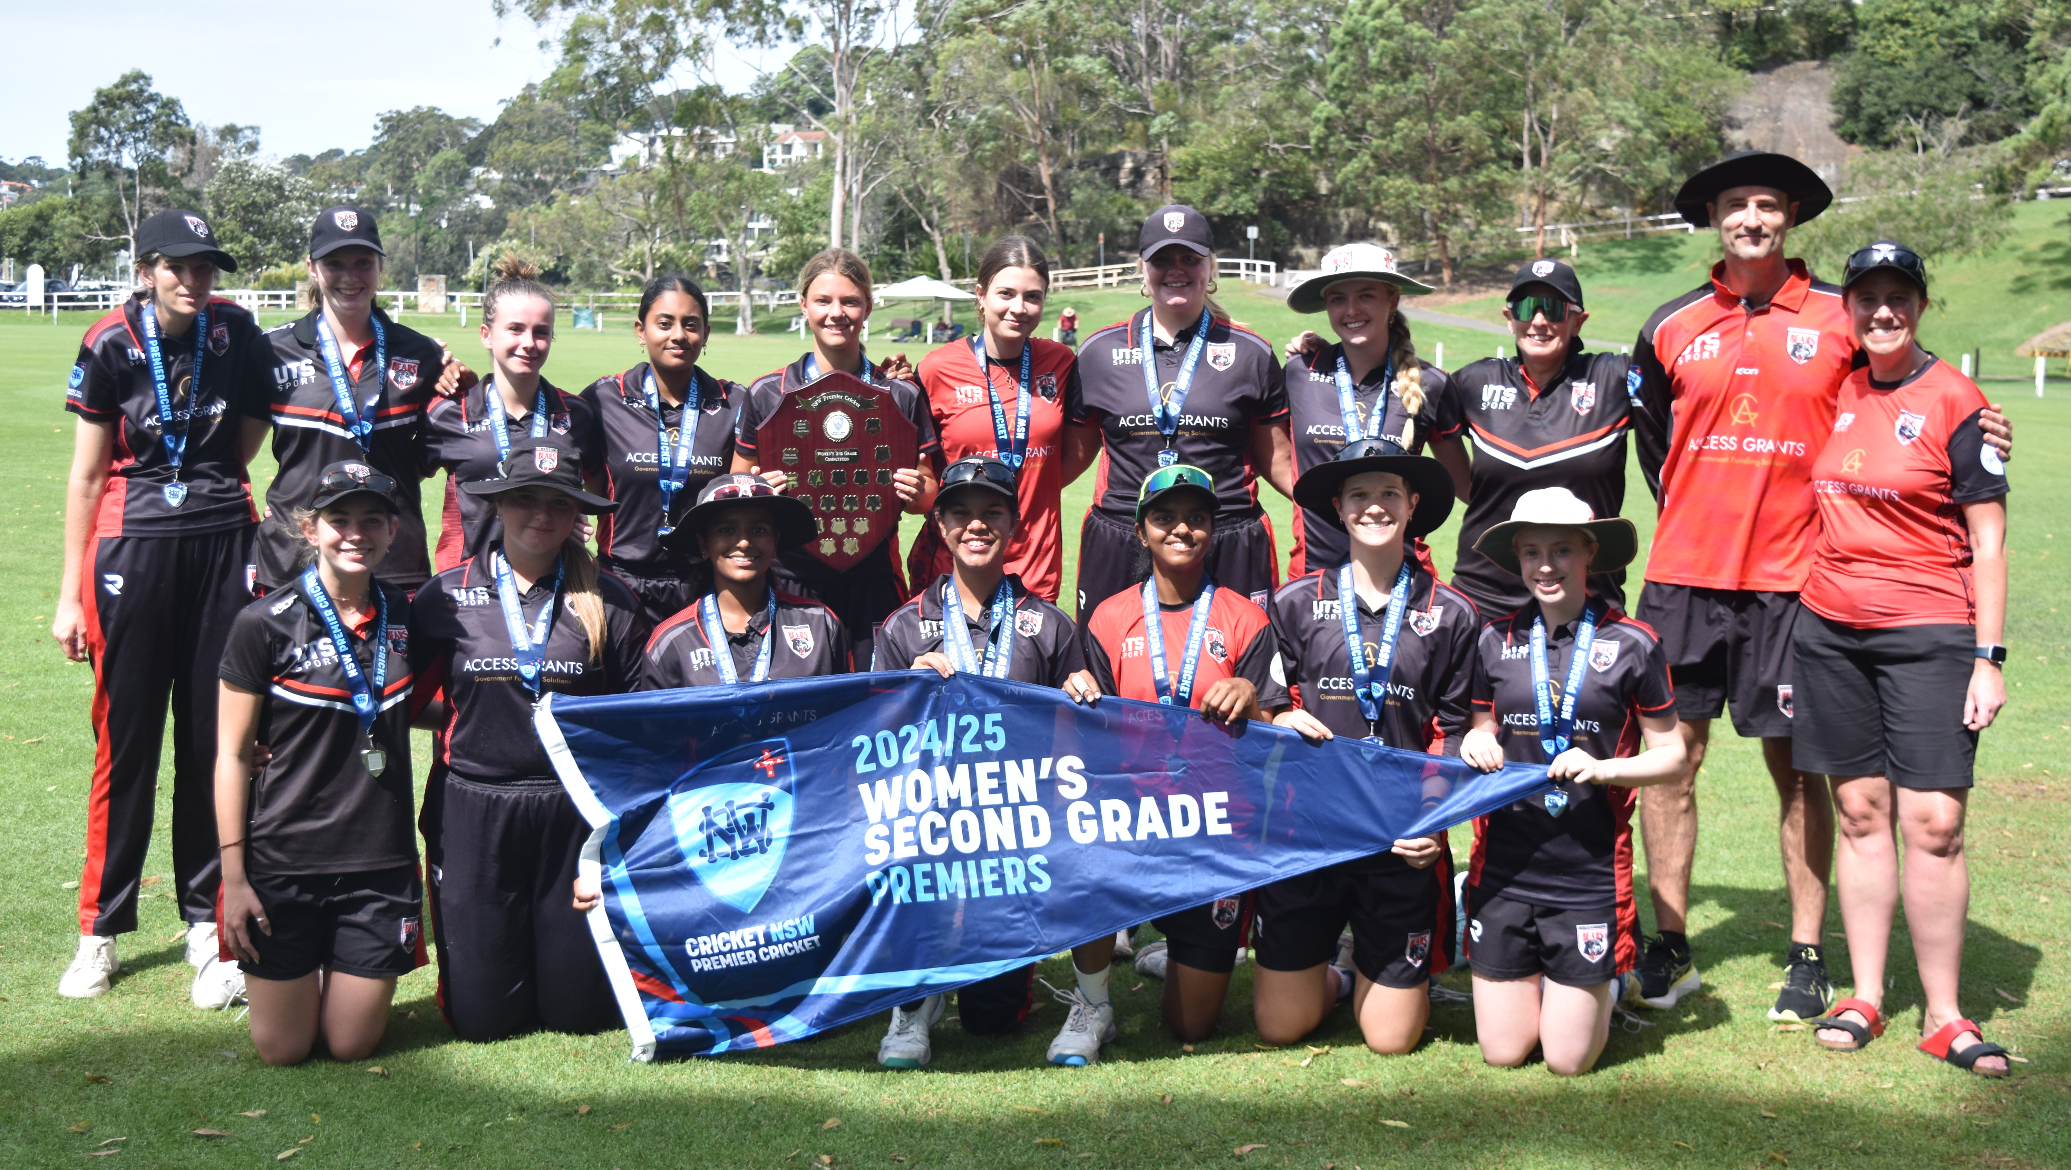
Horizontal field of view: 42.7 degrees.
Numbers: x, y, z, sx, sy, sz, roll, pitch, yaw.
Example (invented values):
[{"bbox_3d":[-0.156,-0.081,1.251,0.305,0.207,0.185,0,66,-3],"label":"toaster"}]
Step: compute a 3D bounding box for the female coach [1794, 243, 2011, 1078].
[{"bbox_3d":[1.821,0.130,5.573,0.460,1.692,0.330,3,7,22],"label":"female coach"}]

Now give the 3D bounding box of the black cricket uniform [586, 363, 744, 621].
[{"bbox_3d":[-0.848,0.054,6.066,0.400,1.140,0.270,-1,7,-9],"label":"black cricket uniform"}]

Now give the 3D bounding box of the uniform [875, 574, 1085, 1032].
[{"bbox_3d":[-0.120,0.468,5.691,0.420,0.950,0.560,0,7,-2],"label":"uniform"}]

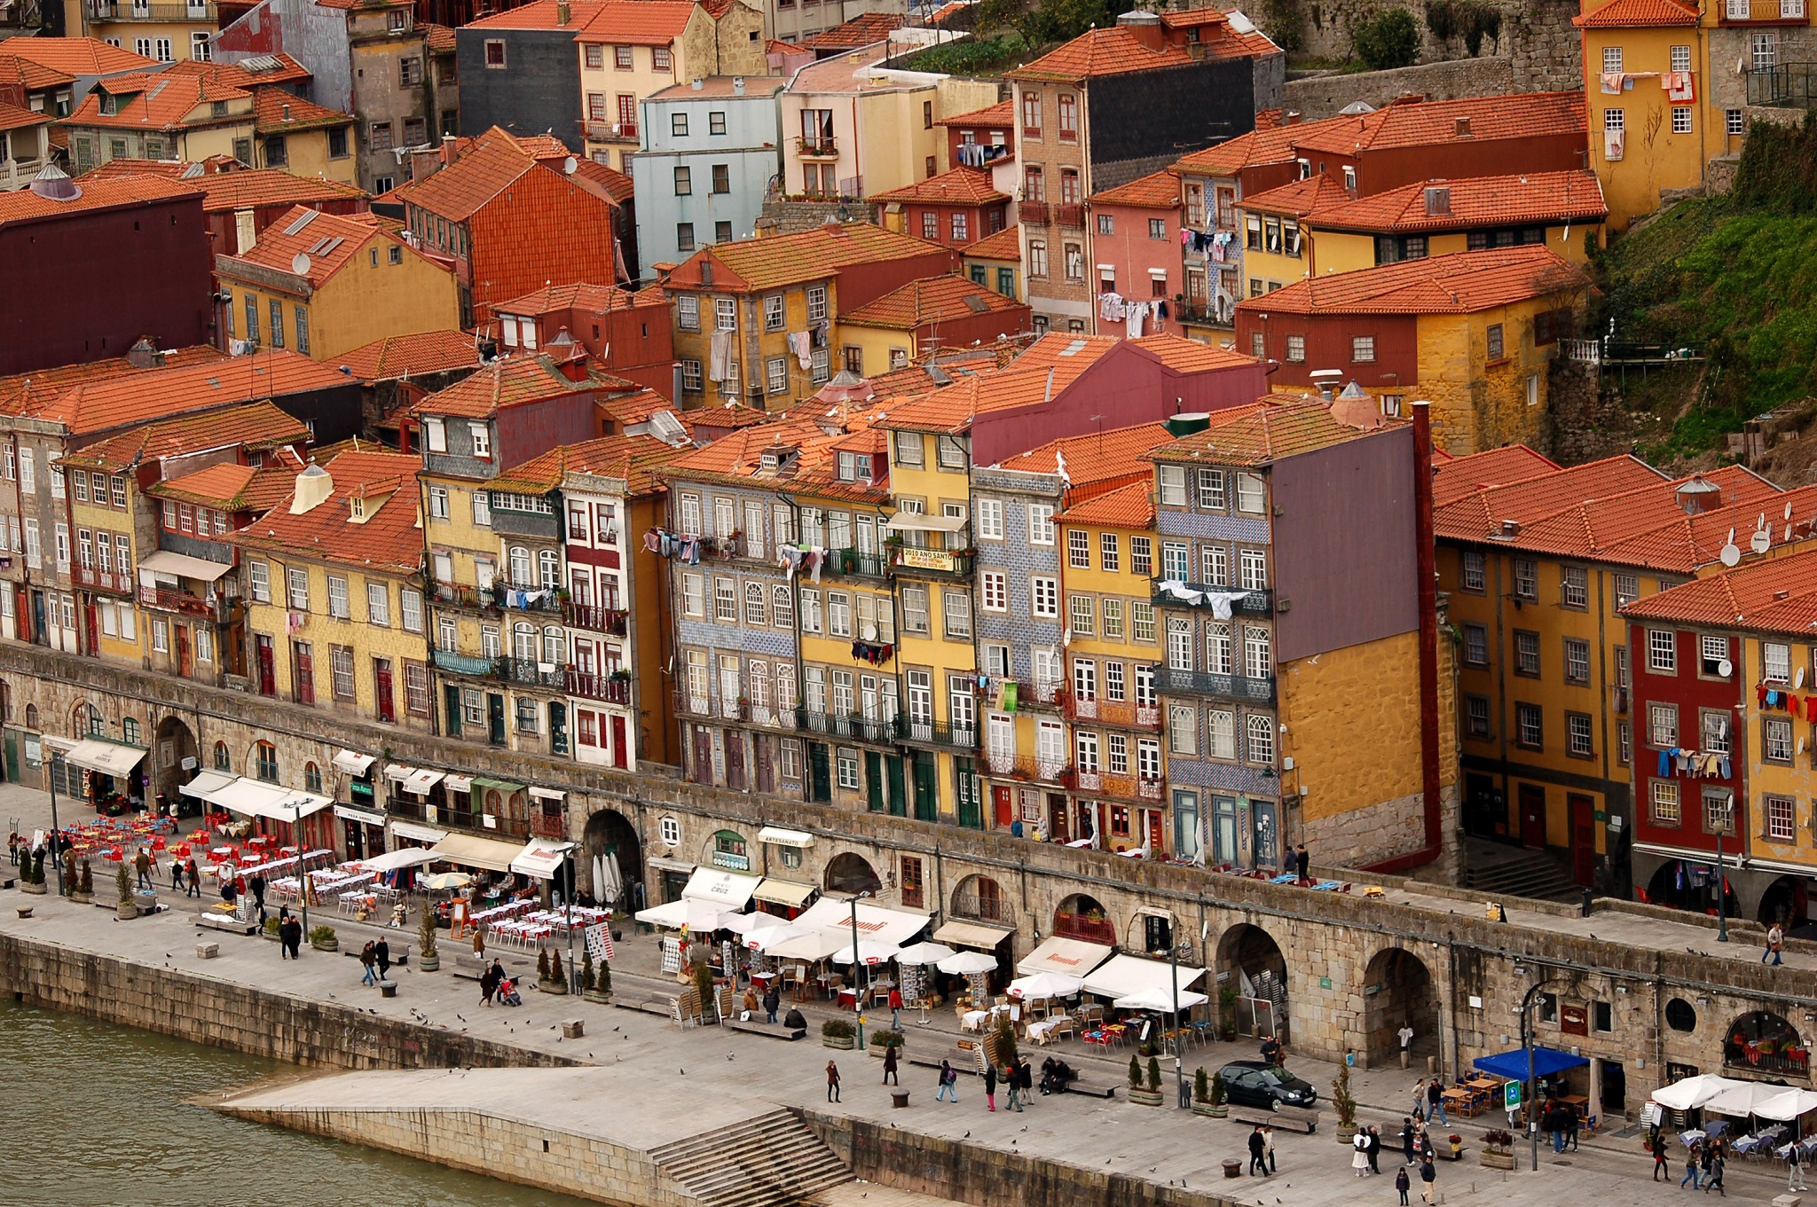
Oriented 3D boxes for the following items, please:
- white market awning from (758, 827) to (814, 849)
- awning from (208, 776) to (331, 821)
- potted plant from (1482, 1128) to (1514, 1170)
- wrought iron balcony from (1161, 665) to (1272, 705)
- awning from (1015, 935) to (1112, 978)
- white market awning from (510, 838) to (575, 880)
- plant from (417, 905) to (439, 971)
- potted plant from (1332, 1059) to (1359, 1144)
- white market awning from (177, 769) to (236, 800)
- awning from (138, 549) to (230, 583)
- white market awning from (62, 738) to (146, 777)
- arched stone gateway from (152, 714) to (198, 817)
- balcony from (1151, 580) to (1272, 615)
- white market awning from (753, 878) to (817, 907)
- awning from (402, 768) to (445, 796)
[{"bbox_3d":[-4.930,9.461,249.604,2.820,0.488,0.381,8,15,45],"label":"white market awning"},{"bbox_3d":[-29.104,8.948,282.060,2.050,0.720,8.085,-10,11,-36],"label":"awning"},{"bbox_3d":[20.580,19.009,216.089,1.280,1.220,0.570,7,15,42],"label":"potted plant"},{"bbox_3d":[11.704,3.110,236.206,5.523,1.030,0.550,7,14,40],"label":"wrought iron balcony"},{"bbox_3d":[6.060,13.679,237.751,3.256,1.019,1.881,8,15,44],"label":"awning"},{"bbox_3d":[-15.225,10.674,259.357,2.631,1.202,1.363,8,15,44],"label":"white market awning"},{"bbox_3d":[-19.822,13.779,255.714,0.850,2.644,0.850,-3,9,0],"label":"plant"},{"bbox_3d":[15.541,17.650,219.986,0.850,2.903,0.850,-3,9,0],"label":"potted plant"},{"bbox_3d":[-32.493,8.403,287.025,1.450,0.850,3.196,-10,11,-36],"label":"white market awning"},{"bbox_3d":[-34.294,-1.745,294.517,1.300,0.660,6.664,-10,11,-36],"label":"awning"},{"bbox_3d":[-36.760,7.047,284.348,1.163,0.938,5.021,-12,14,-40],"label":"white market awning"},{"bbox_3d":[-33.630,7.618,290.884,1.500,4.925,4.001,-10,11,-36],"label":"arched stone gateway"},{"bbox_3d":[11.537,-0.229,235.608,5.530,1.000,0.550,7,15,41],"label":"balcony"},{"bbox_3d":[-4.978,11.659,249.161,0.811,0.700,2.814,-13,15,-43],"label":"white market awning"},{"bbox_3d":[-20.648,7.671,264.805,0.898,0.712,1.827,-13,15,-42],"label":"awning"}]

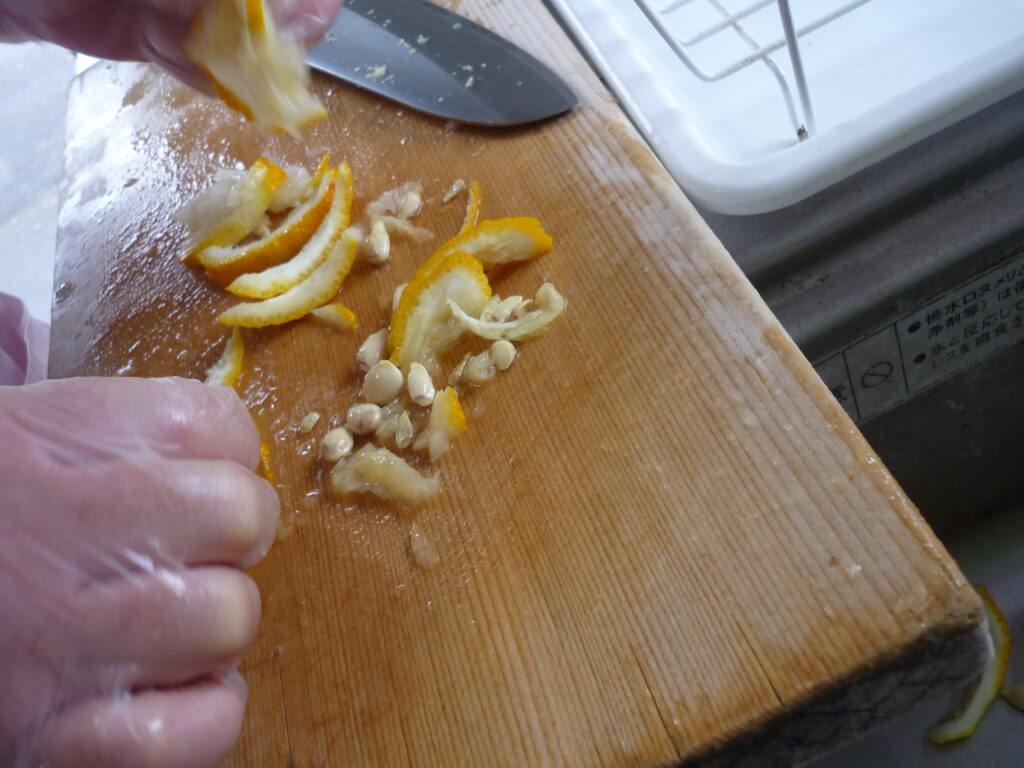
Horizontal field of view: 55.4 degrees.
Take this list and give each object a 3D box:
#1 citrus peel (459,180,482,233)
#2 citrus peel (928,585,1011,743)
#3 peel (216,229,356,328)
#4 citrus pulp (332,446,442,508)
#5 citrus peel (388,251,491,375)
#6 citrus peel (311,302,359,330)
[{"bbox_3d":[-0.012,-0.054,0.292,0.005,0.005,0.024,-8,52,23],"label":"citrus peel"},{"bbox_3d":[0.162,0.099,0.343,0.018,0.010,0.059,14,63,35],"label":"citrus peel"},{"bbox_3d":[-0.067,-0.027,0.298,0.051,0.009,0.022,-32,47,3],"label":"peel"},{"bbox_3d":[-0.033,0.023,0.242,0.030,0.009,0.013,4,58,31],"label":"citrus pulp"},{"bbox_3d":[-0.020,-0.018,0.263,0.036,0.014,0.019,-48,48,-12],"label":"citrus peel"},{"bbox_3d":[-0.053,-0.020,0.288,0.022,0.006,0.008,16,65,36],"label":"citrus peel"}]

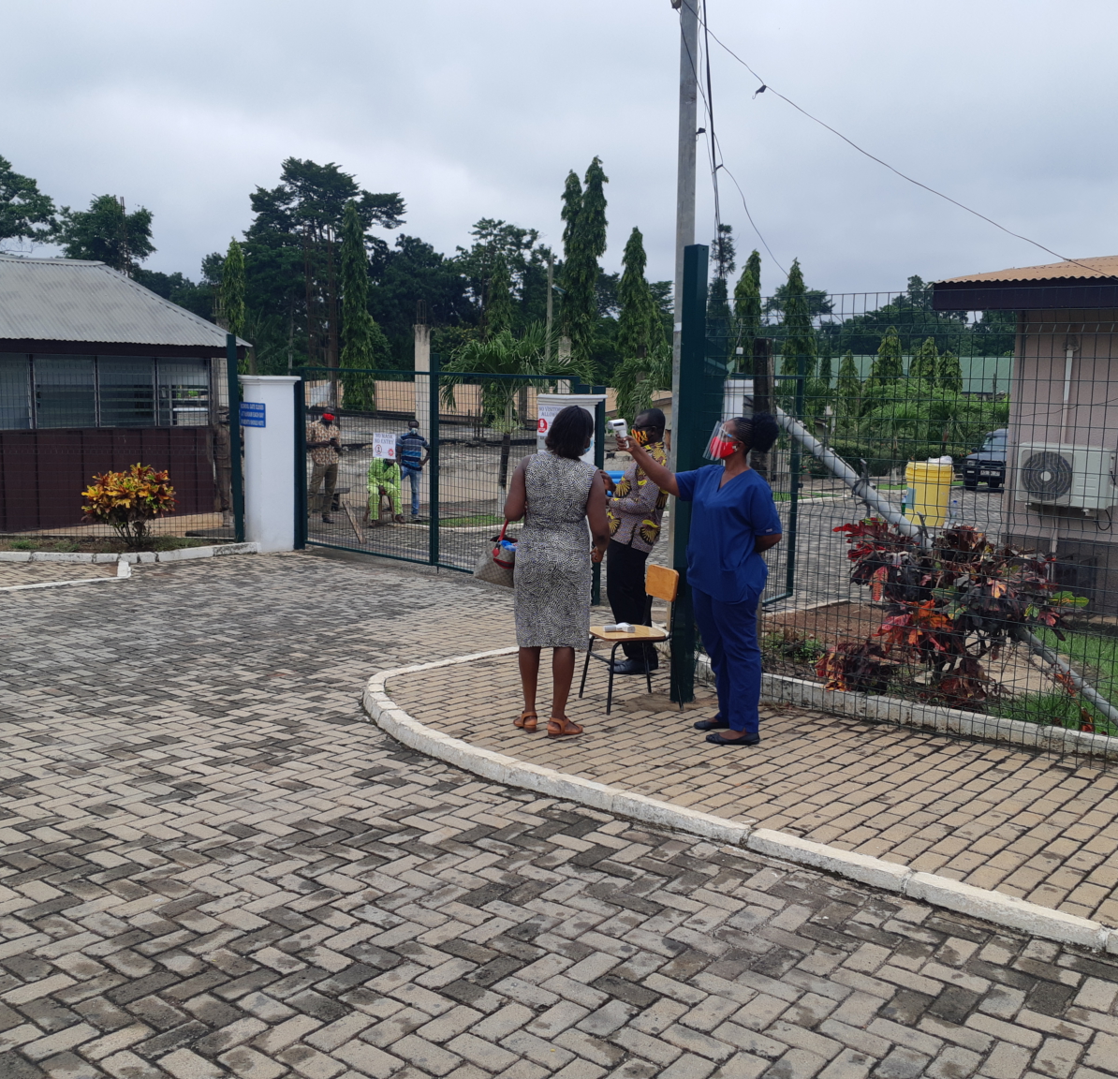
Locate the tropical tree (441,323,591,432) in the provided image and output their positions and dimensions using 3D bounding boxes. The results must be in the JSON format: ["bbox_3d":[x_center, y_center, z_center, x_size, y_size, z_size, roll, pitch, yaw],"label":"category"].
[{"bbox_3d":[-0.771,-2.121,19.253,2.650,3.406,2.500,1,8,0],"label":"tropical tree"}]

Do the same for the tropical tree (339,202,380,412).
[{"bbox_3d":[-8.284,-9.324,44.357,1.650,8.866,1.650,1,8,0],"label":"tropical tree"}]

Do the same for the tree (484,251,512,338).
[{"bbox_3d":[-2.174,-7.218,39.530,1.250,6.476,1.250,1,8,0],"label":"tree"}]

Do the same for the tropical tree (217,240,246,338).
[{"bbox_3d":[-13.538,-8.535,44.466,1.350,7.365,1.350,1,8,0],"label":"tropical tree"}]

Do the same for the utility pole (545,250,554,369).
[{"bbox_3d":[-0.416,-7.920,42.511,0.250,6.743,0.250,1,8,0],"label":"utility pole"}]

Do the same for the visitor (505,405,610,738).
[{"bbox_3d":[0.007,0.160,5.381,0.520,1.636,0.420,2,8,9],"label":"visitor"}]

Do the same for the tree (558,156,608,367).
[{"bbox_3d":[1.020,-9.397,41.272,1.850,10.033,1.800,1,8,0],"label":"tree"}]

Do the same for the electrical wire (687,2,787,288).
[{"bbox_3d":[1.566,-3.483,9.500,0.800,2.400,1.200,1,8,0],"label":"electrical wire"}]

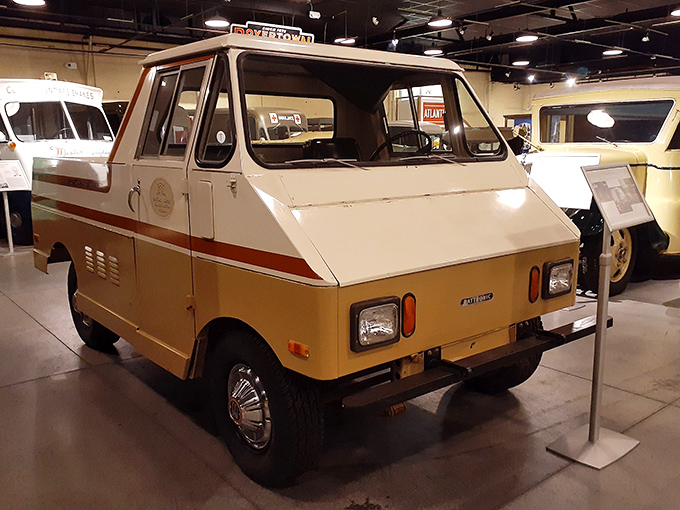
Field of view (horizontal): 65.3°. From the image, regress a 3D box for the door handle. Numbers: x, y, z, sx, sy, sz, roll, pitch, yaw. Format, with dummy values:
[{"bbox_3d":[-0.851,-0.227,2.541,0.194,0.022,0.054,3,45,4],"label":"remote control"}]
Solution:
[{"bbox_3d":[-1.123,-0.325,2.897,0.070,0.185,0.050,-9,14,-39],"label":"door handle"}]

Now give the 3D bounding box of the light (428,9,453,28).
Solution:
[{"bbox_3d":[1.792,-4.236,9.438,0.410,0.250,0.410,0,11,0],"label":"light"}]

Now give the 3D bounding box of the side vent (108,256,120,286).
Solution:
[{"bbox_3d":[-1.436,0.105,3.378,0.020,0.175,0.100,-9,14,-39],"label":"side vent"}]

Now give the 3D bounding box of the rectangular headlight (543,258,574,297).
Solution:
[{"bbox_3d":[1.145,0.131,2.780,0.230,0.178,0.050,-8,14,-36],"label":"rectangular headlight"}]

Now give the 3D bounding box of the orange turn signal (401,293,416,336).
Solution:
[{"bbox_3d":[0.287,0.249,2.204,0.066,0.178,0.030,-8,14,-36],"label":"orange turn signal"}]

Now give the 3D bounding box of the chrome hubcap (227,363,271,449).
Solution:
[{"bbox_3d":[-0.413,0.684,2.395,0.075,0.380,0.380,-9,14,-39],"label":"chrome hubcap"}]

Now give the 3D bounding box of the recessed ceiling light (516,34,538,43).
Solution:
[{"bbox_3d":[3.864,-4.479,10.926,0.410,0.120,0.410,0,11,0],"label":"recessed ceiling light"}]

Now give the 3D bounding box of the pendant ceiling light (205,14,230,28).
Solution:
[{"bbox_3d":[-2.147,-4.144,9.323,0.410,0.180,0.410,0,11,0],"label":"pendant ceiling light"}]

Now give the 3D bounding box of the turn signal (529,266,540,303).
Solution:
[{"bbox_3d":[0.979,0.148,2.667,0.066,0.178,0.030,-8,14,-36],"label":"turn signal"}]

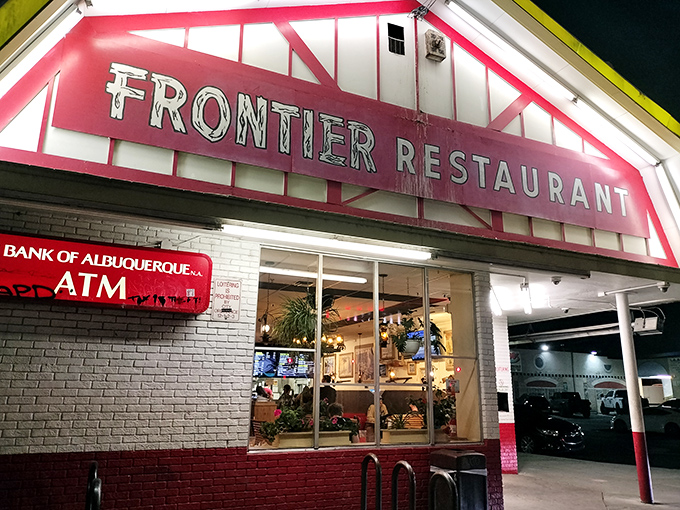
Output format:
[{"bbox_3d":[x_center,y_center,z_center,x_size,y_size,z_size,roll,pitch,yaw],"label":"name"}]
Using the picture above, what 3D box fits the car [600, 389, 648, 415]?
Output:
[{"bbox_3d":[24.385,12.739,45.623,1.950,2.000,5.600,-1,-14,8],"label":"car"}]

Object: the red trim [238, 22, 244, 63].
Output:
[{"bbox_3d":[-1.088,-2.346,5.846,0.045,0.480,0.030,7,-16,-24],"label":"red trim"}]

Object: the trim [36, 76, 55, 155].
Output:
[{"bbox_3d":[-2.669,-1.273,4.817,0.045,0.735,0.030,7,-16,-24],"label":"trim"}]

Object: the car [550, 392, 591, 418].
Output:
[{"bbox_3d":[17.896,11.787,41.825,1.820,1.900,5.200,-1,-14,5],"label":"car"}]

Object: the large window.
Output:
[{"bbox_3d":[0.492,1.253,6.982,3.325,2.421,0.120,7,-16,-24],"label":"large window"}]

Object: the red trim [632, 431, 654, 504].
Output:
[{"bbox_3d":[4.848,3.380,8.470,0.175,1.020,0.175,7,-16,-24],"label":"red trim"}]

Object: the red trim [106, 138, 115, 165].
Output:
[{"bbox_3d":[-2.153,-0.978,4.993,0.045,0.280,0.030,7,-16,-24],"label":"red trim"}]

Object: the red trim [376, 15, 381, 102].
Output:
[{"bbox_3d":[0.486,-2.487,6.641,0.045,1.240,0.030,7,-16,-24],"label":"red trim"}]

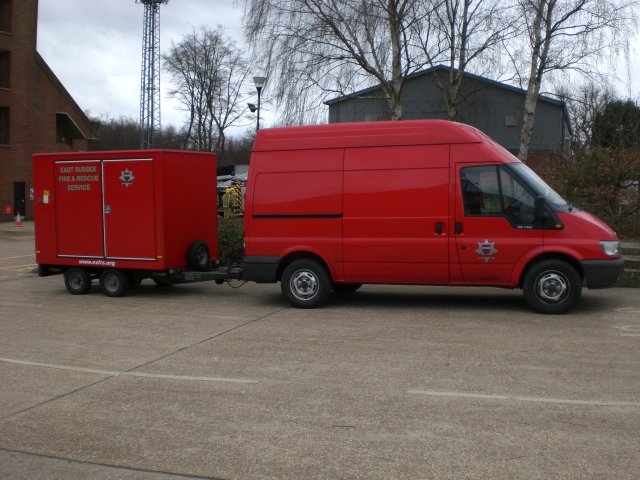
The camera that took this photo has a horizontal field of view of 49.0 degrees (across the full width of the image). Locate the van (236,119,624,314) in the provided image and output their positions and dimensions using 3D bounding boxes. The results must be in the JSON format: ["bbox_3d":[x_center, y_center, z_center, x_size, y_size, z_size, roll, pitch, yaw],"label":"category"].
[{"bbox_3d":[1.621,-0.370,10.325,5.200,2.570,2.060,0,4,10],"label":"van"}]

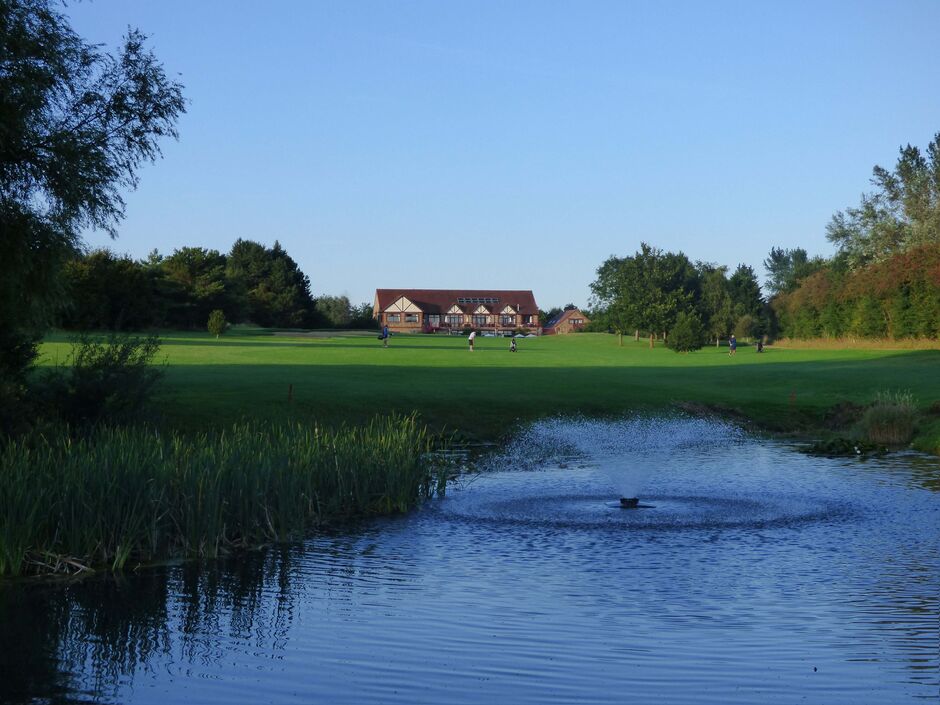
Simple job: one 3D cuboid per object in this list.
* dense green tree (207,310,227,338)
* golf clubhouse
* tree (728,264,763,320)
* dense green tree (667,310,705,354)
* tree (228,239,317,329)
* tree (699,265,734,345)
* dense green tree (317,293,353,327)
[{"bbox_3d":[-30.360,-3.320,172.000,2.510,3.410,2.500,0,0,0],"label":"dense green tree"},{"bbox_3d":[-2.500,-7.000,248.000,26.800,7.800,13.000,0,0,-9],"label":"golf clubhouse"},{"bbox_3d":[31.070,-5.460,162.000,4.390,8.890,4.800,0,0,0],"label":"tree"},{"bbox_3d":[19.170,-1.850,128.000,3.380,3.780,3.400,0,0,0],"label":"dense green tree"},{"bbox_3d":[-28.200,-9.760,205.000,13.530,12.960,12.500,0,0,0],"label":"tree"},{"bbox_3d":[25.300,-4.830,148.000,4.010,8.640,4.200,0,0,0],"label":"tree"},{"bbox_3d":[-23.070,-6.810,245.000,6.810,6.130,6.500,0,0,0],"label":"dense green tree"}]

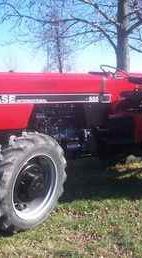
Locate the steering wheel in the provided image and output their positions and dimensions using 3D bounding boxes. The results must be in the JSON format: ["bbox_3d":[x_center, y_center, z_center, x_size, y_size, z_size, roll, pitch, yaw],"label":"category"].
[{"bbox_3d":[0.575,-0.750,4.721,0.410,0.070,0.410,20,-3,1],"label":"steering wheel"}]

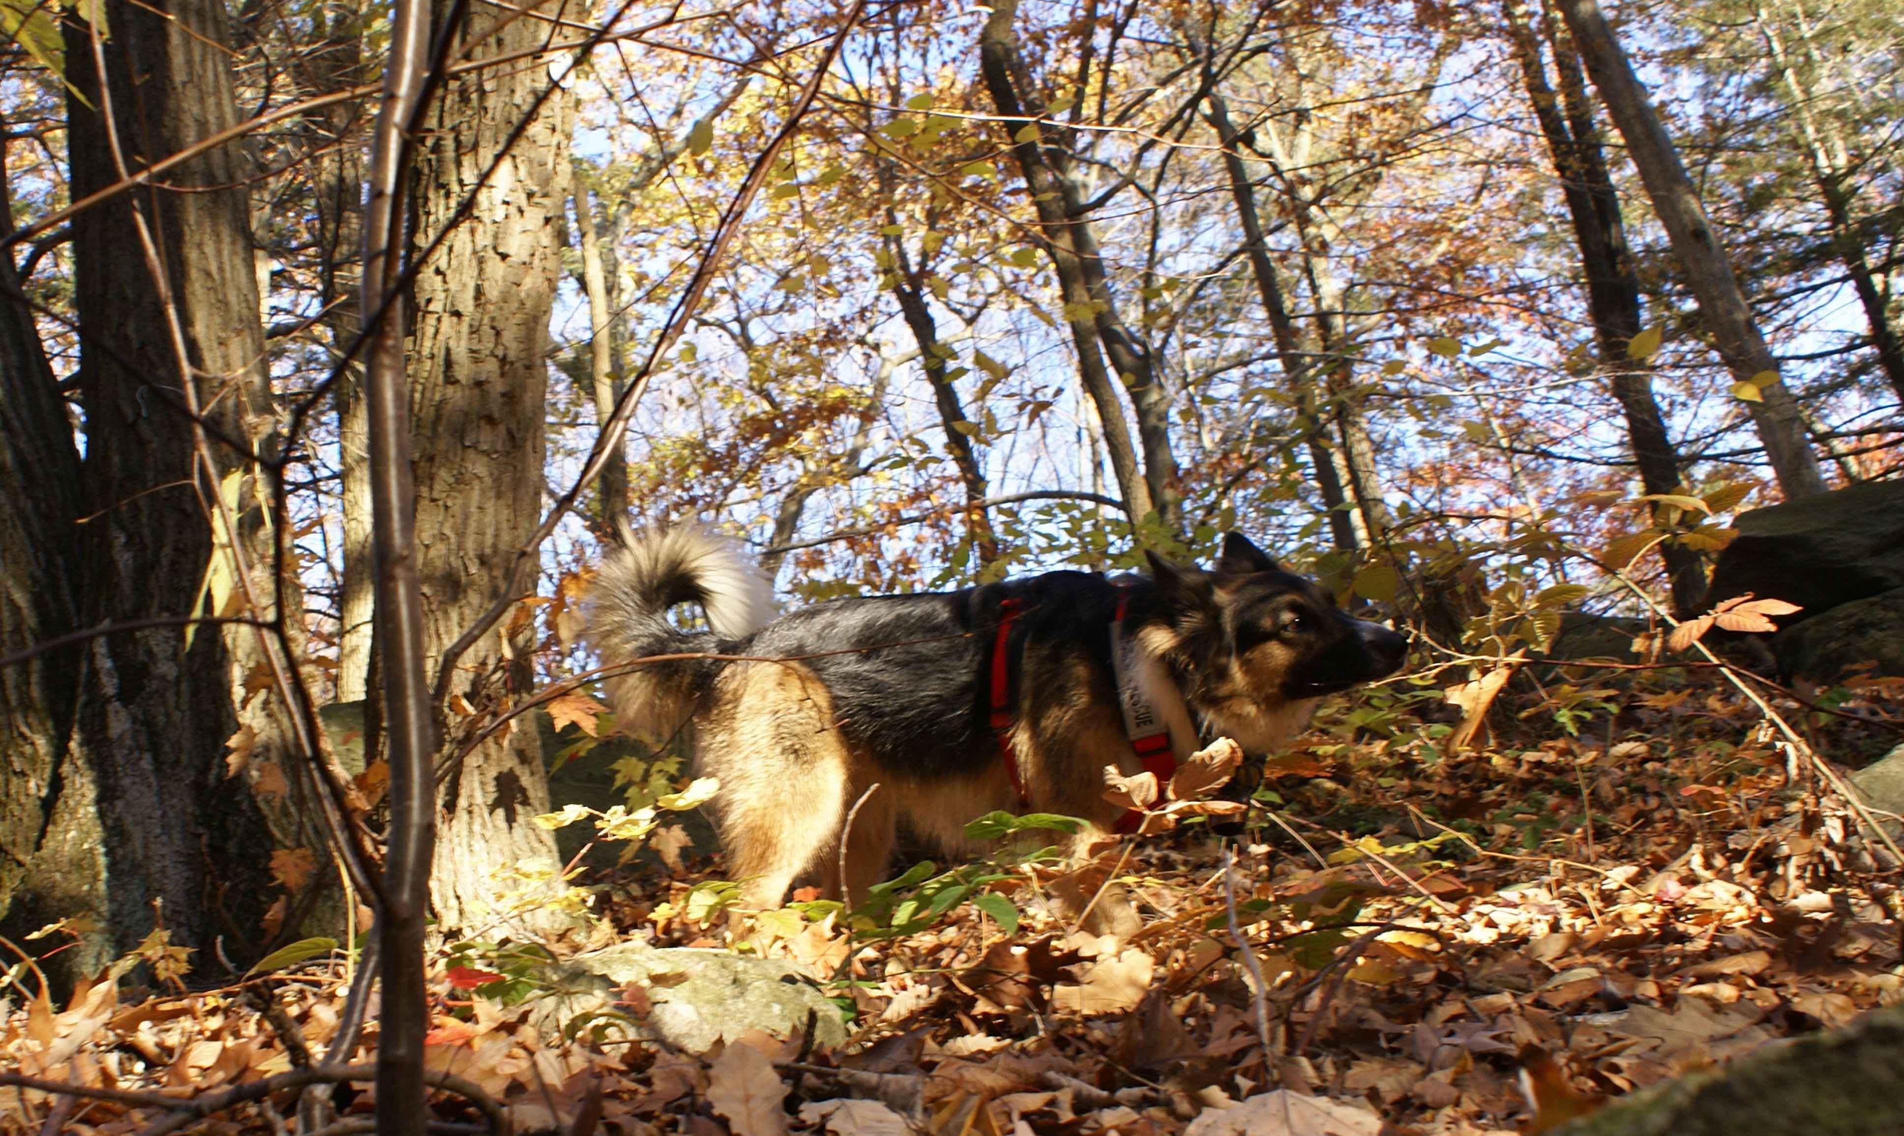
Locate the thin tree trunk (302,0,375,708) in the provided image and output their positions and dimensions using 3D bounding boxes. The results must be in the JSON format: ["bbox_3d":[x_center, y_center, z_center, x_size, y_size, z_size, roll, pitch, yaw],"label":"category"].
[{"bbox_3d":[-2.656,-0.994,6.300,0.184,3.178,0.184,-1,-8,-23],"label":"thin tree trunk"}]

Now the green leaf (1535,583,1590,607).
[{"bbox_3d":[0.897,0.039,2.100,0.083,0.035,0.050,-10,-10,23],"label":"green leaf"}]

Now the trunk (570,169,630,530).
[{"bbox_3d":[-1.929,-1.205,7.800,0.130,2.032,0.130,-6,-8,-13],"label":"trunk"}]

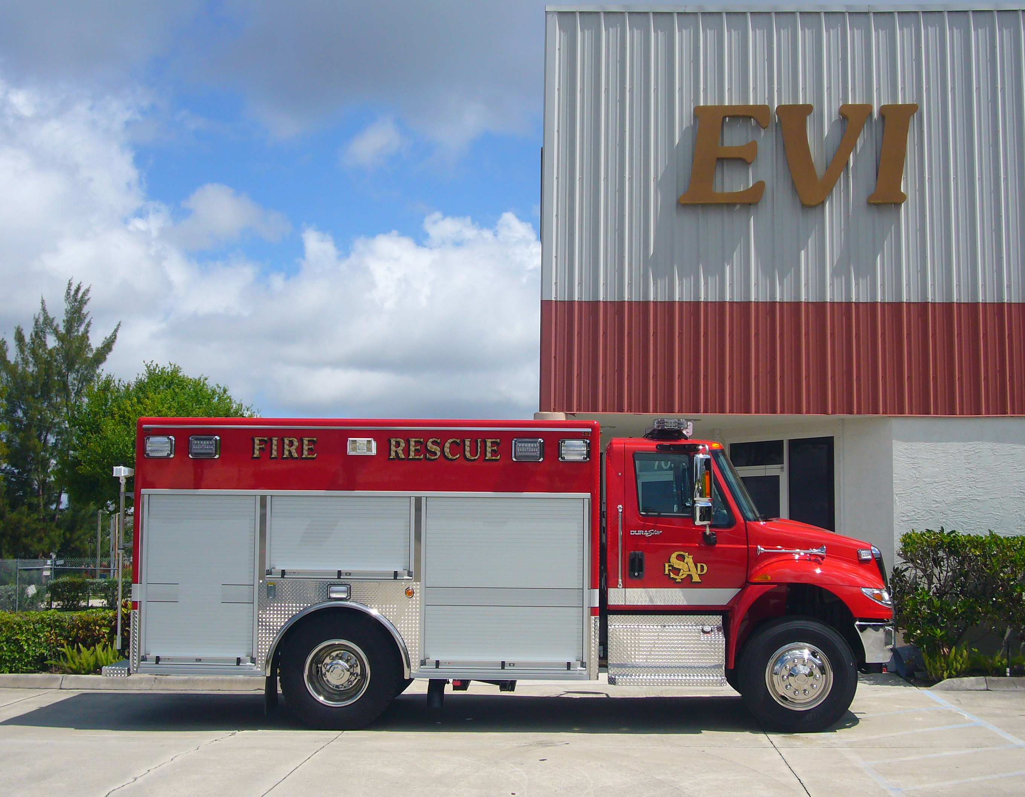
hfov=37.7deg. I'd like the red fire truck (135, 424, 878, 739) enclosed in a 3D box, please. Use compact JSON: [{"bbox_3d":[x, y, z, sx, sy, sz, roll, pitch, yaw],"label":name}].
[{"bbox_3d":[-0.047,1.658,14.723,7.150,2.820,2.550,0,-6,2],"label":"red fire truck"}]

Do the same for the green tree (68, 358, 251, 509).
[{"bbox_3d":[-8.551,2.207,36.964,4.890,6.240,4.640,1,-6,0],"label":"green tree"}]

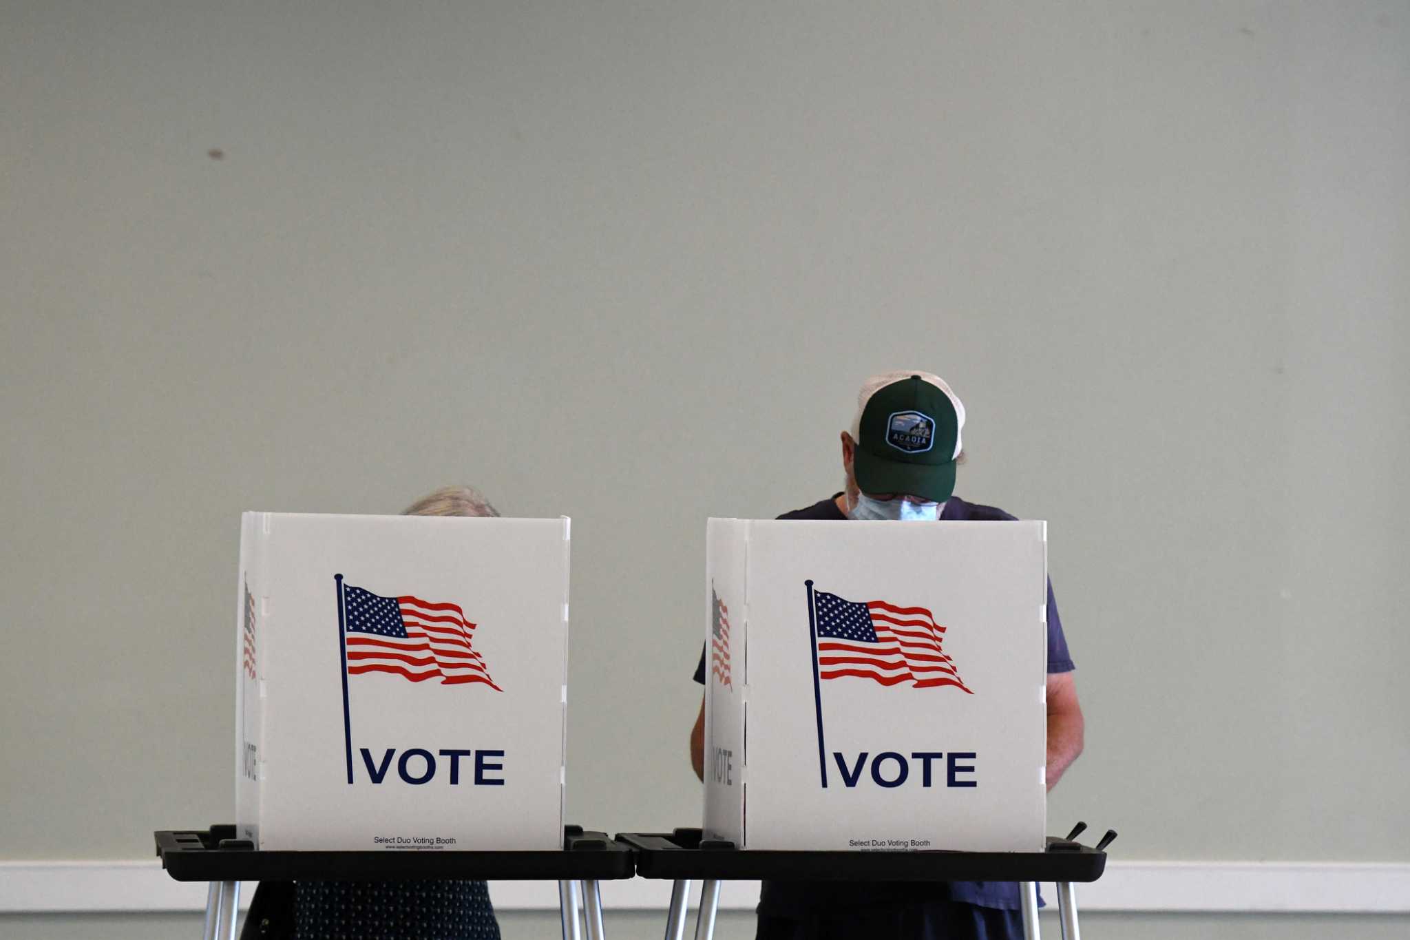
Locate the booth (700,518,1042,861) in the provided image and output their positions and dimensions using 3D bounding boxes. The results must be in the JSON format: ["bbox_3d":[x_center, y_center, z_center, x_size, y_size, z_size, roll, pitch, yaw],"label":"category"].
[{"bbox_3d":[0.282,0.354,13.540,0.490,0.550,0.430,0,0,-7],"label":"booth"}]

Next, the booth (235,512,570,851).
[{"bbox_3d":[-0.495,0.346,13.430,0.490,0.550,0.430,1,0,-7],"label":"booth"}]

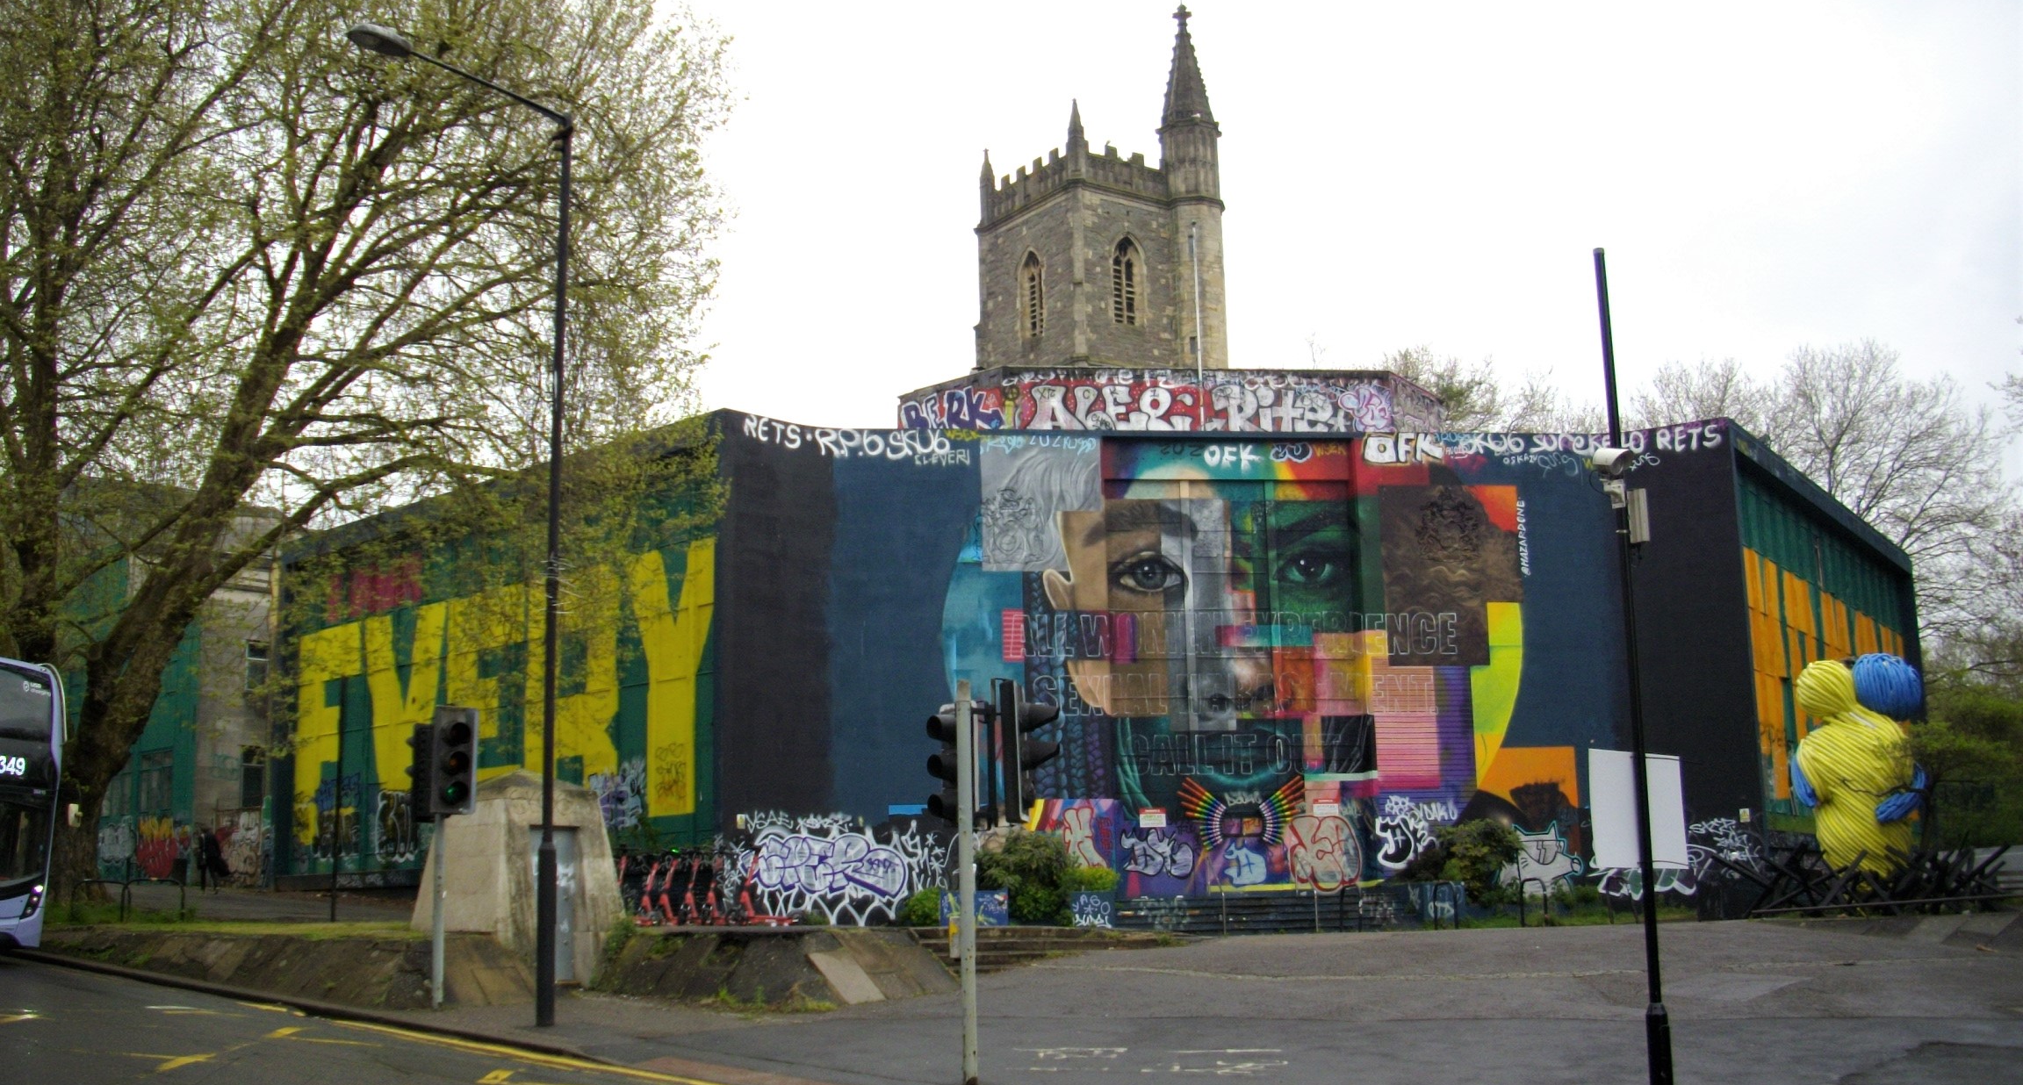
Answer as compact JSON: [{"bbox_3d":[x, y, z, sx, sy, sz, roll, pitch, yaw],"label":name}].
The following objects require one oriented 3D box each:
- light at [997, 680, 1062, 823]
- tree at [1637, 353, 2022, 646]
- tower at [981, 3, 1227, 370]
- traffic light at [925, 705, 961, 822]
[{"bbox_3d":[0.162,1.582,16.400,0.420,1.070,0.430,-3,-11,11],"label":"light"},{"bbox_3d":[24.620,2.644,64.687,11.200,17.000,10.600,-5,-11,21],"label":"tree"},{"bbox_3d":[3.099,-3.023,74.674,6.450,32.290,6.450,6,-13,-35],"label":"tower"},{"bbox_3d":[-0.444,1.681,16.430,0.380,0.940,0.420,8,-14,-41],"label":"traffic light"}]

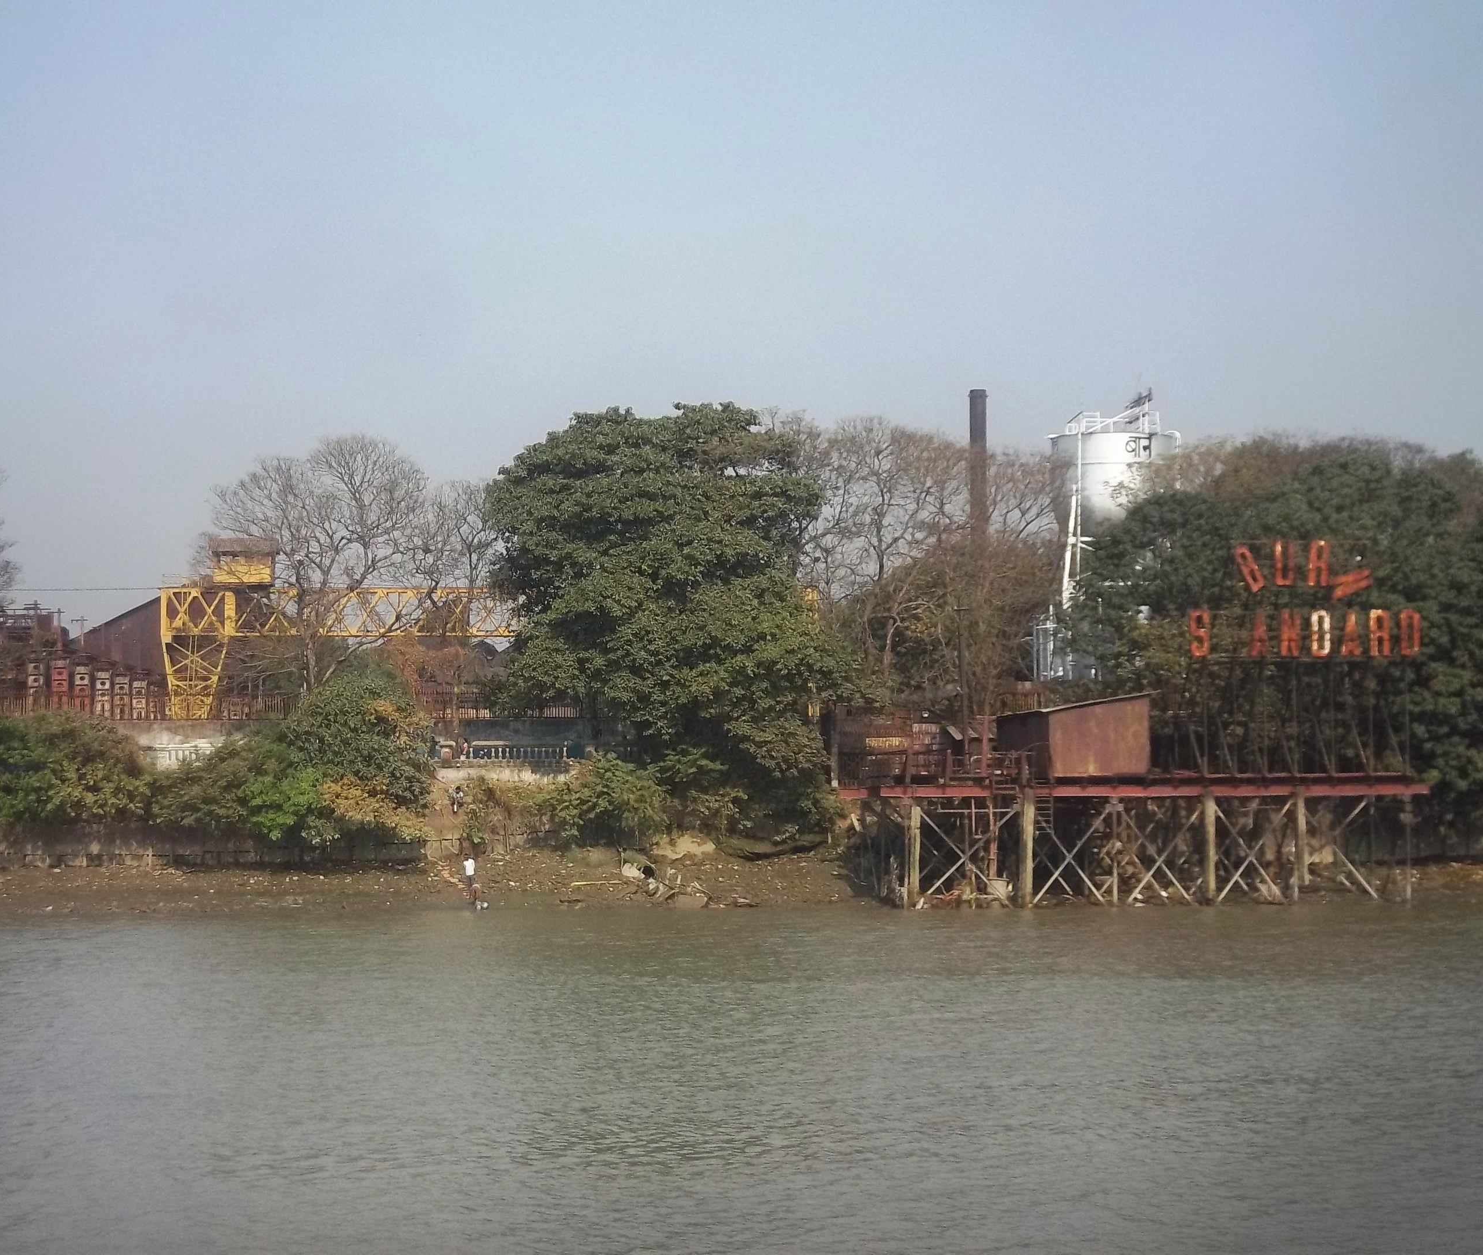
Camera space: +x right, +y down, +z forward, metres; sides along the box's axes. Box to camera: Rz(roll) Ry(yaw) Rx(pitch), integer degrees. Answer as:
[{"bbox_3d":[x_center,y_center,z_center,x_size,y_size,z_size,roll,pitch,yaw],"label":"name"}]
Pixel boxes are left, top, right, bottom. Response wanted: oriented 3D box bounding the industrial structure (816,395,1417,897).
[{"bbox_3d":[15.151,0.789,145.000,22.800,20.200,9.500,0,-2,-6],"label":"industrial structure"}]

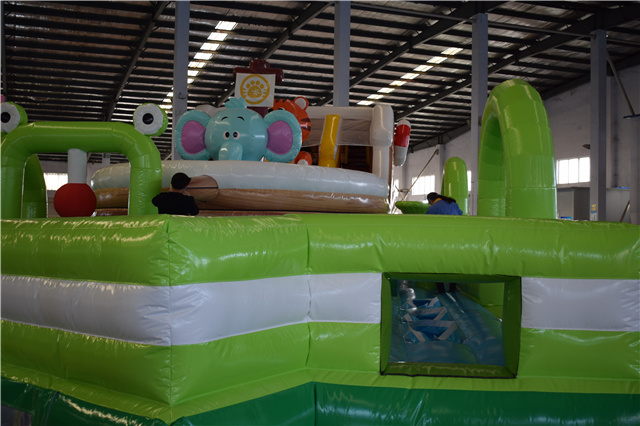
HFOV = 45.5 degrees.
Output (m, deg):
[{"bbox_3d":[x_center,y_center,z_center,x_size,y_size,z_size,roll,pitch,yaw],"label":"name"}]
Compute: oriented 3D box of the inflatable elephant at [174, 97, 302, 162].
[{"bbox_3d":[-1.160,-1.100,10.900,1.800,1.100,1.050,0,-1,3],"label":"inflatable elephant"}]

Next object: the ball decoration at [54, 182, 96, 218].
[{"bbox_3d":[-2.910,-0.110,9.100,0.500,0.490,0.500,0,-1,0],"label":"ball decoration"}]

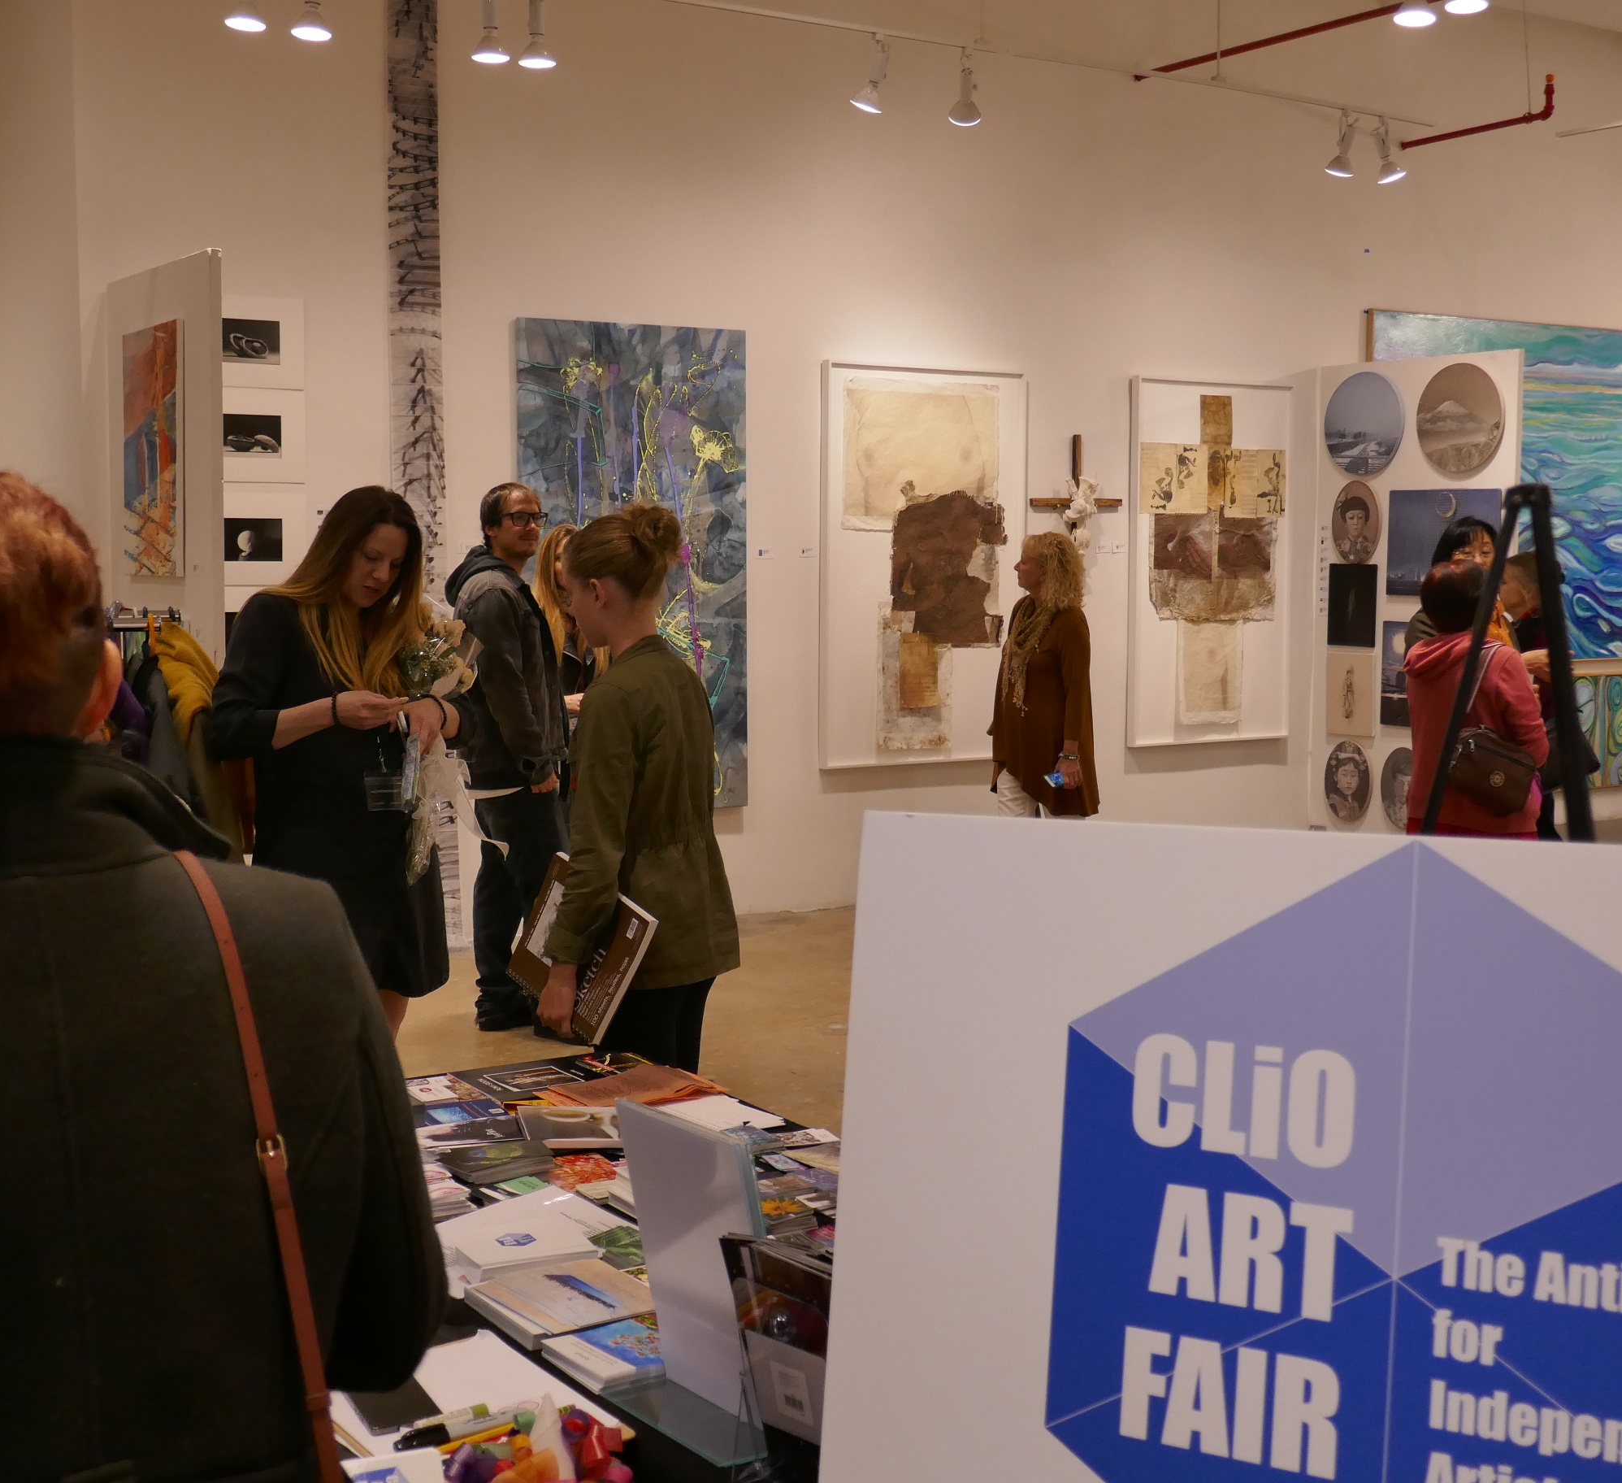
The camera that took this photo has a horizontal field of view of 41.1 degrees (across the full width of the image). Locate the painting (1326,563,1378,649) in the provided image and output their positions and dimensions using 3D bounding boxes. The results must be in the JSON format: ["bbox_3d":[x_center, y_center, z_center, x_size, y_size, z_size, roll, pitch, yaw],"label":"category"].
[{"bbox_3d":[2.669,-0.664,10.615,0.030,0.410,0.307,-3,6,-34],"label":"painting"}]

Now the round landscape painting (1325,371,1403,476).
[{"bbox_3d":[2.694,-1.538,10.499,0.030,0.500,0.495,-3,6,-34],"label":"round landscape painting"}]

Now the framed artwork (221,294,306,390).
[{"bbox_3d":[-2.028,-1.432,7.765,0.420,0.321,0.020,-3,6,-33],"label":"framed artwork"}]

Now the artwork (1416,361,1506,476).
[{"bbox_3d":[3.015,-1.495,10.024,0.040,0.510,0.488,-3,6,-33],"label":"artwork"}]

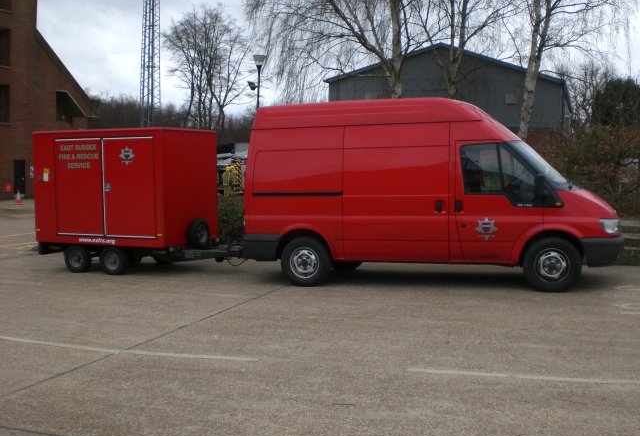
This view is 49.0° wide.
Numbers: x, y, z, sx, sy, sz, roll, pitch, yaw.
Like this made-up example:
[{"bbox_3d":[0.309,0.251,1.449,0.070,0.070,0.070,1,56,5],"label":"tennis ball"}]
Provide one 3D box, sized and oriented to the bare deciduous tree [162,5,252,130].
[{"bbox_3d":[-8.723,-9.346,54.481,7.100,14.600,7.000,-1,4,0],"label":"bare deciduous tree"}]

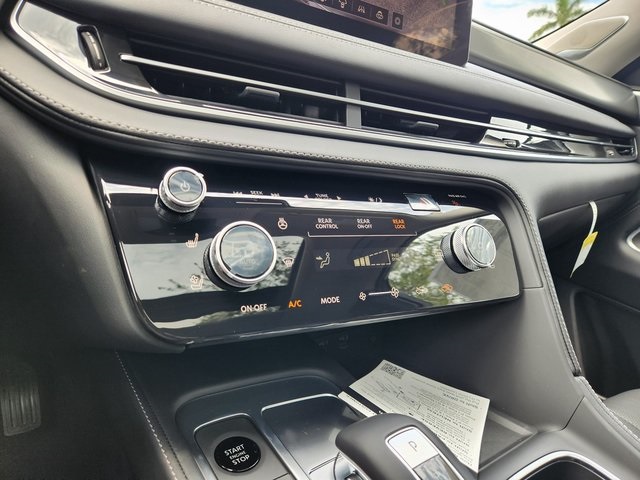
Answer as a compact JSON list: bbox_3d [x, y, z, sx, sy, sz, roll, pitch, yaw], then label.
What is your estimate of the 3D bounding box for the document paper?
[{"bbox_3d":[0.091,0.150,0.388,0.117,0.015,0.117,19,15,24],"label":"document paper"}]

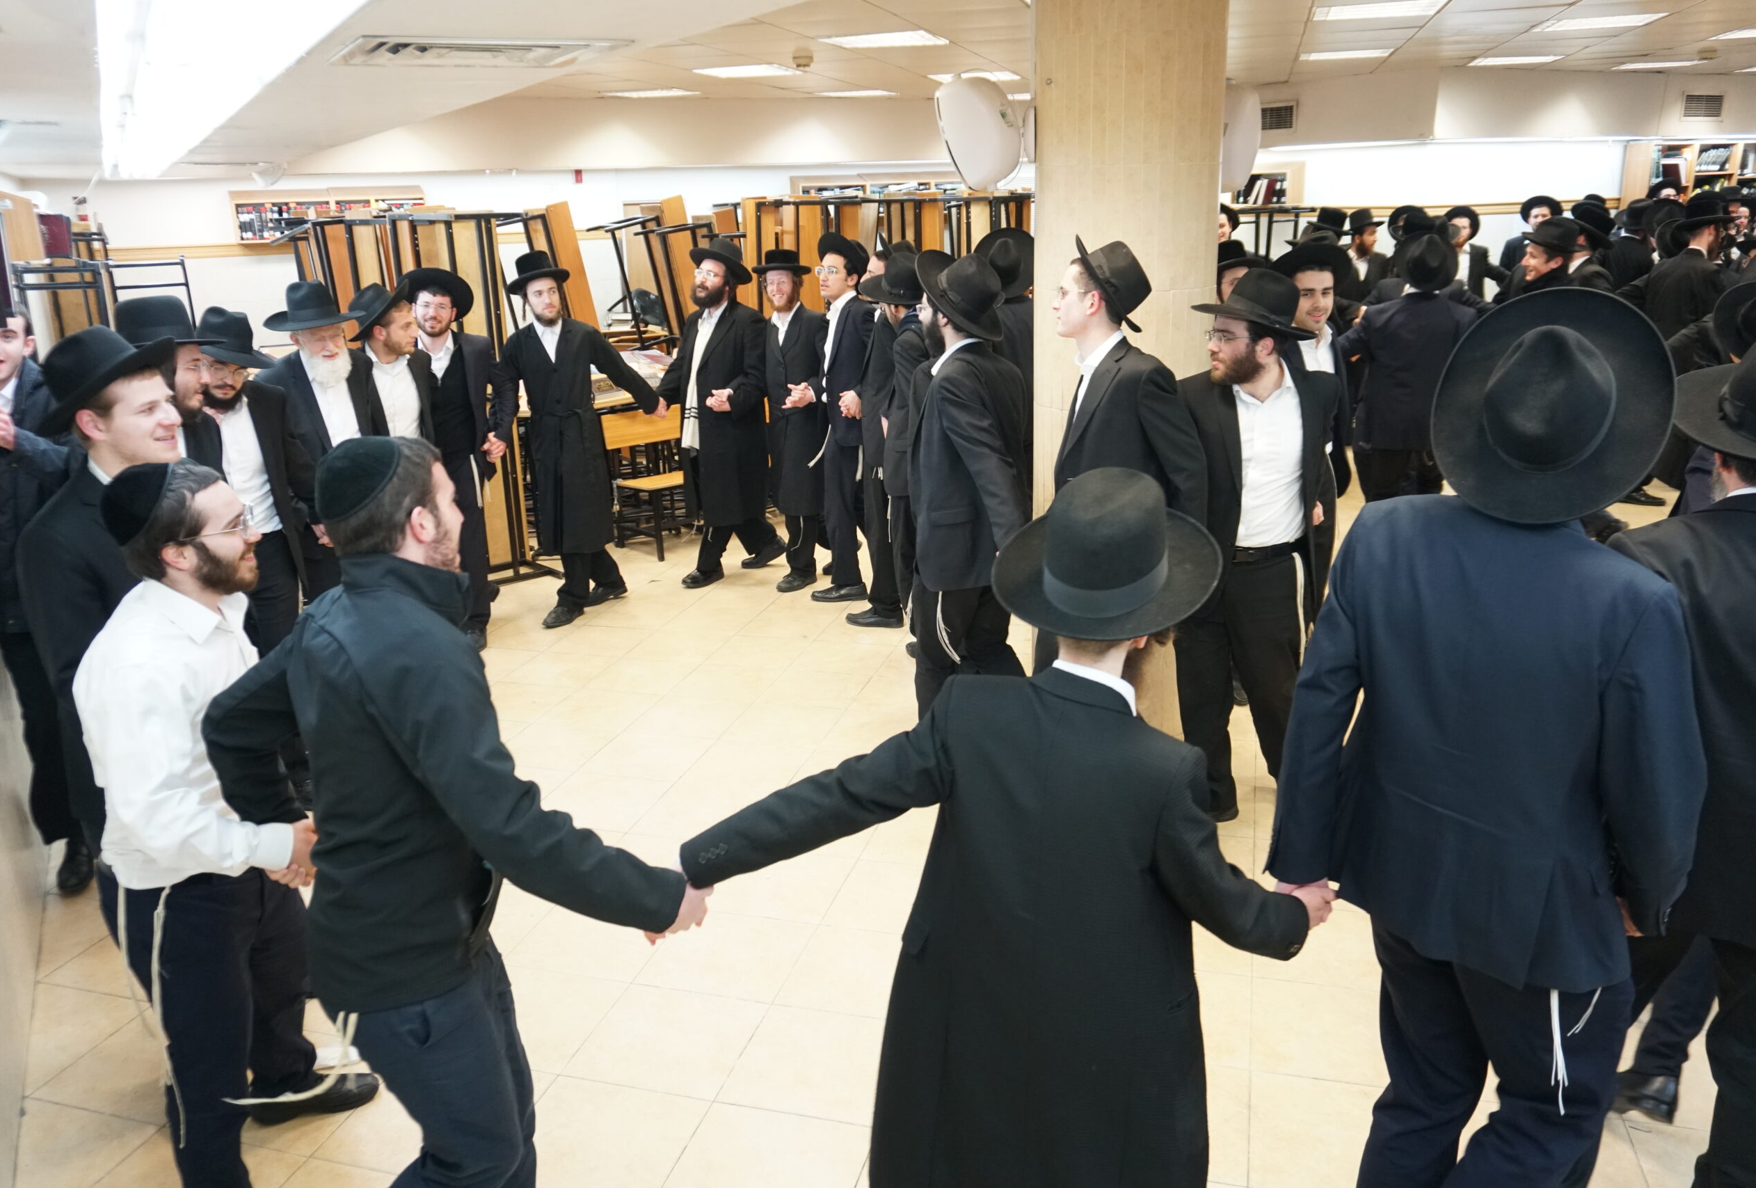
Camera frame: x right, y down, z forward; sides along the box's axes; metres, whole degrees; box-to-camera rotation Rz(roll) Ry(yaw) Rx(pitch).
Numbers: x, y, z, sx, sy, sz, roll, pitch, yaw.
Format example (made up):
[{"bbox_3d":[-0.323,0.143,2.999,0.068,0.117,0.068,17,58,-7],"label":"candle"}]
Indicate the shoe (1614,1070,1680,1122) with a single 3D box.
[{"bbox_3d":[1.674,1.103,3.078,0.295,0.110,0.105,7,19,27],"label":"shoe"}]

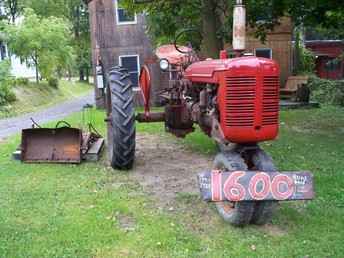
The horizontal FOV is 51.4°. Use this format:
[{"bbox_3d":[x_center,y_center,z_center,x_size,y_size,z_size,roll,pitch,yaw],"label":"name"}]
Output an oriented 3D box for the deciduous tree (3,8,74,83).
[{"bbox_3d":[-6.534,-4.087,17.511,3.600,3.700,3.400,-1,11,0],"label":"deciduous tree"}]

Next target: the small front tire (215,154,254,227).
[{"bbox_3d":[0.568,0.559,3.356,0.155,0.675,0.675,-7,12,-11],"label":"small front tire"}]

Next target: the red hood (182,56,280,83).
[{"bbox_3d":[0.536,-0.592,3.619,0.480,0.250,1.450,-4,12,-13],"label":"red hood"}]

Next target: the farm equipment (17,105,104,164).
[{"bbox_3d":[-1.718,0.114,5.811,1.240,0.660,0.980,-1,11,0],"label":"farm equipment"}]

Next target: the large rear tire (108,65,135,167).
[{"bbox_3d":[-0.734,-0.151,5.059,0.270,1.430,1.430,-4,12,-13],"label":"large rear tire"}]

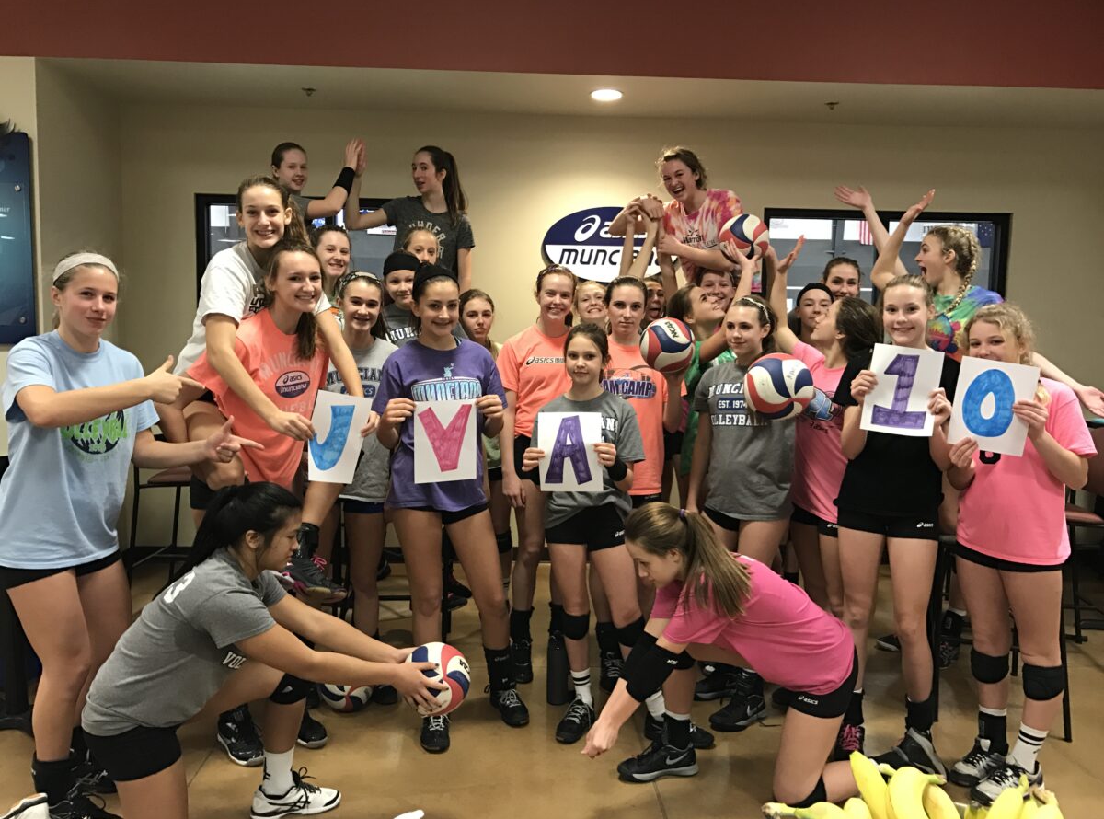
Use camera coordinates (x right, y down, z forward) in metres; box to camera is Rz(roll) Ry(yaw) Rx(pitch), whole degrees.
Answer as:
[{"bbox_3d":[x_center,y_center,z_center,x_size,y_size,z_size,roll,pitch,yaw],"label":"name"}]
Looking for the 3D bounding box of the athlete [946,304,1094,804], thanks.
[{"bbox_3d":[1.513,0.439,2.900,0.470,1.562,0.400,6,7,40],"label":"athlete"}]

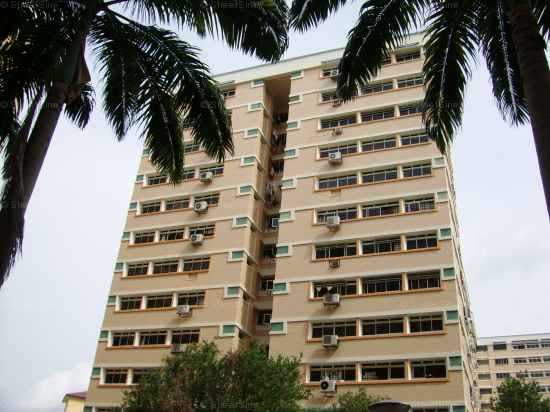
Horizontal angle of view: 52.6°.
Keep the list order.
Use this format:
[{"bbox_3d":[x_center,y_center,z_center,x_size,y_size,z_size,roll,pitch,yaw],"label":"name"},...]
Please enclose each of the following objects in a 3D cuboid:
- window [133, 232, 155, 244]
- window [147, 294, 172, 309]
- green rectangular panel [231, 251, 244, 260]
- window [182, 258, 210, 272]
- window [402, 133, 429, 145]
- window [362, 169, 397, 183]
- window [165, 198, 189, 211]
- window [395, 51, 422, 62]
[{"bbox_3d":[-10.095,2.564,43.241,1.920,1.030,0.140,-7,-33,20],"label":"window"},{"bbox_3d":[-8.191,6.857,39.671,2.180,1.060,0.140,-7,-33,20],"label":"window"},{"bbox_3d":[-2.551,3.454,38.555,0.900,0.620,0.100,-7,-33,20],"label":"green rectangular panel"},{"bbox_3d":[-5.614,4.317,40.144,2.170,1.170,0.100,-7,-33,20],"label":"window"},{"bbox_3d":[10.028,-4.676,39.890,1.930,1.130,0.150,-8,-32,21],"label":"window"},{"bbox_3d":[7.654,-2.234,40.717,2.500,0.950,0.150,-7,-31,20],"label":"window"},{"bbox_3d":[-8.140,-0.038,45.770,2.270,1.130,0.150,-8,-32,21],"label":"window"},{"bbox_3d":[10.497,-11.650,43.927,1.870,1.130,0.150,-8,-32,21],"label":"window"}]

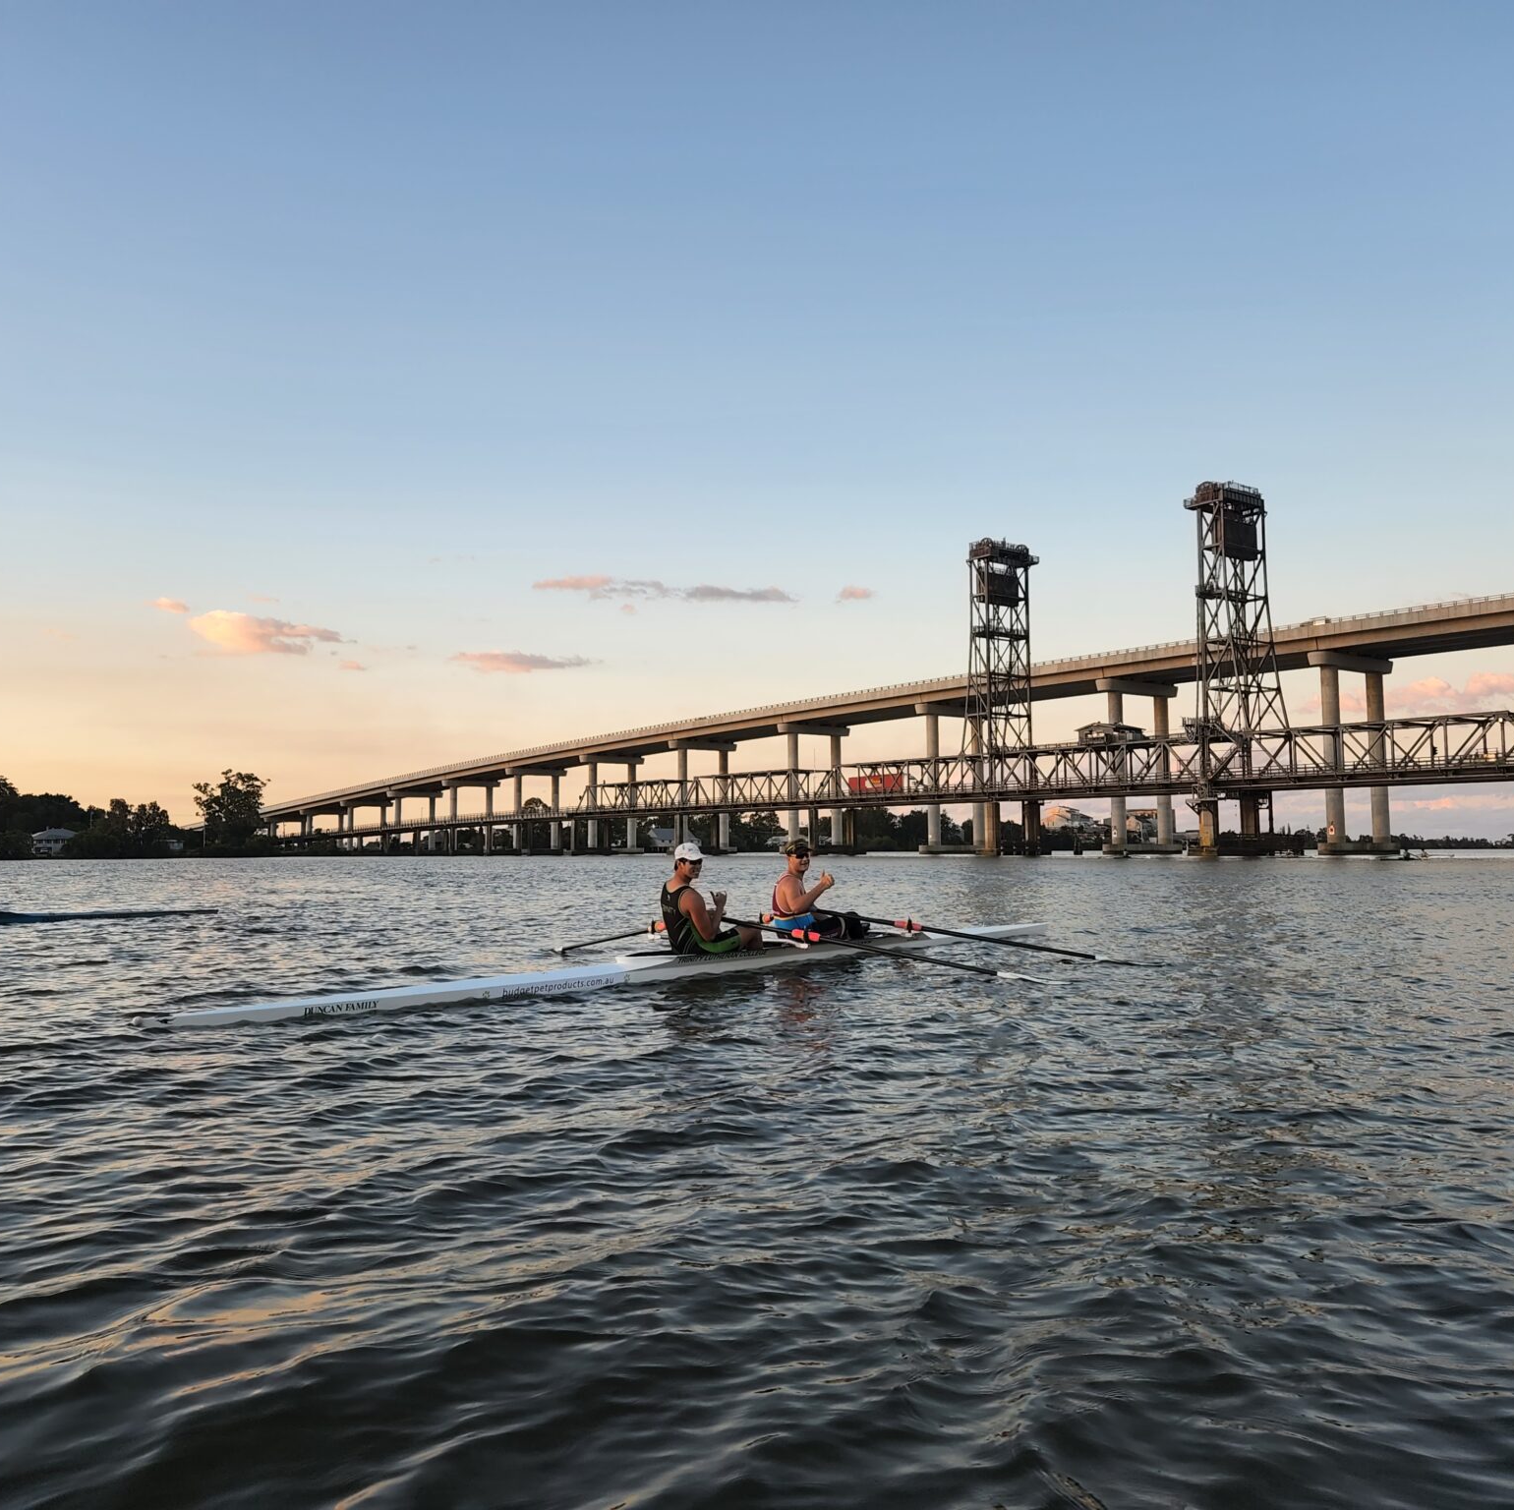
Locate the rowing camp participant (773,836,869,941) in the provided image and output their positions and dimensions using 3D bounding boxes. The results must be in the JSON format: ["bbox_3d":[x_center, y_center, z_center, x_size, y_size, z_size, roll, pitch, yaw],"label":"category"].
[{"bbox_3d":[0.553,1.267,12.079,0.550,0.930,1.000,-4,-6,44],"label":"rowing camp participant"}]

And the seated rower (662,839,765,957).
[{"bbox_3d":[-0.353,1.188,11.007,0.550,0.930,1.000,-4,-5,40],"label":"seated rower"}]

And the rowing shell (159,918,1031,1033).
[{"bbox_3d":[-0.052,1.718,11.327,0.600,0.340,10.436,-4,-5,40],"label":"rowing shell"}]

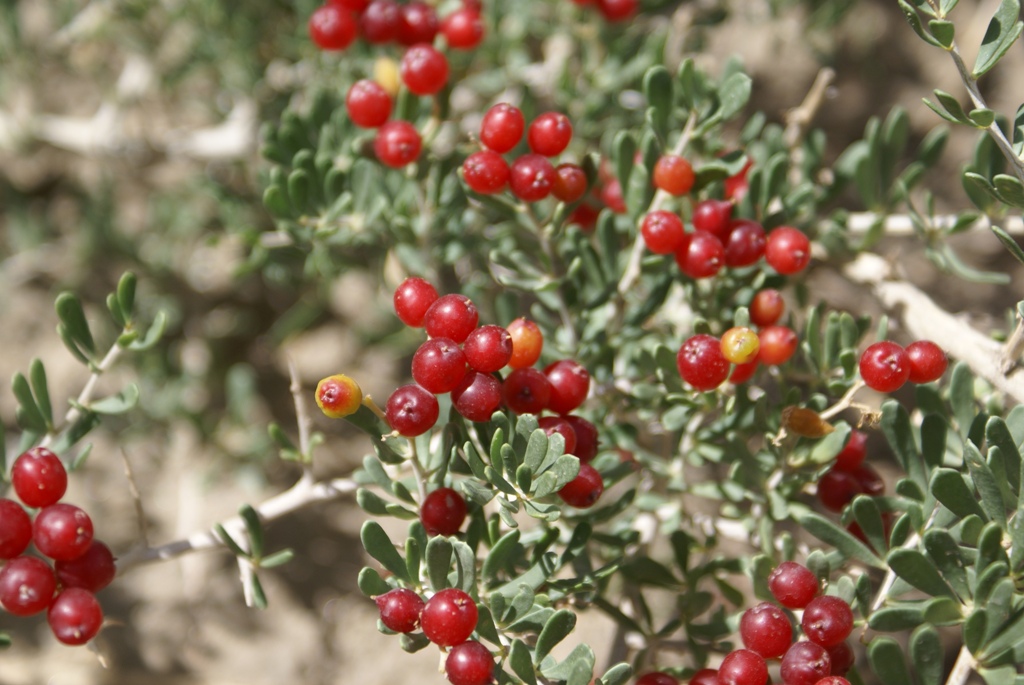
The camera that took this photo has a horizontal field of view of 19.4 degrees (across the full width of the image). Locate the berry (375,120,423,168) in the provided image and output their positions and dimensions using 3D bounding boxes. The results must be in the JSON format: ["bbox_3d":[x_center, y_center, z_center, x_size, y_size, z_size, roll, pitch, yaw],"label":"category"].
[{"bbox_3d":[-0.022,-0.038,0.570,0.009,0.009,0.009,0,35,0],"label":"berry"}]

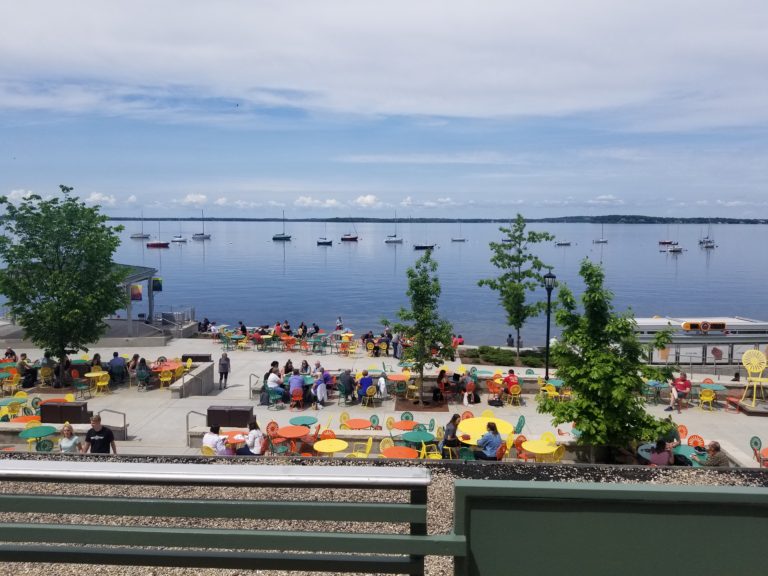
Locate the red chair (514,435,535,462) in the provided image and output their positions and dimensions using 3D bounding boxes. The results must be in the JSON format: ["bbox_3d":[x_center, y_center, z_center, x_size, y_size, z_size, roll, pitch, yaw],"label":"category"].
[{"bbox_3d":[3.778,4.373,15.229,0.580,0.870,0.550,6,9,41],"label":"red chair"}]

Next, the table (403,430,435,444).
[{"bbox_3d":[0.964,4.525,16.134,0.914,0.730,0.914,0,7,0],"label":"table"}]

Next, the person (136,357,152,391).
[{"bbox_3d":[-9.656,3.464,23.256,0.500,1.280,0.720,2,7,17],"label":"person"}]

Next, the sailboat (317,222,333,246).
[{"bbox_3d":[-21.290,-19.590,208.140,5.400,8.000,1.900,0,7,-6],"label":"sailboat"}]

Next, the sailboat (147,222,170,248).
[{"bbox_3d":[-78.484,-18.738,200.547,7.700,9.300,2.400,0,7,0],"label":"sailboat"}]

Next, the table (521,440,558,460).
[{"bbox_3d":[3.840,4.261,14.179,0.900,0.730,0.900,0,7,0],"label":"table"}]

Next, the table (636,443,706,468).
[{"bbox_3d":[7.494,4.683,14.924,1.760,0.740,1.760,0,7,0],"label":"table"}]

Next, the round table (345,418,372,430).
[{"bbox_3d":[-0.829,4.811,18.894,0.900,0.730,0.900,0,7,0],"label":"round table"}]

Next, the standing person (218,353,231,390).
[{"bbox_3d":[-7.398,3.880,26.669,0.500,1.700,0.350,-1,7,-12],"label":"standing person"}]

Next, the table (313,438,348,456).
[{"bbox_3d":[-1.402,4.575,15.431,0.914,0.740,0.914,0,7,0],"label":"table"}]

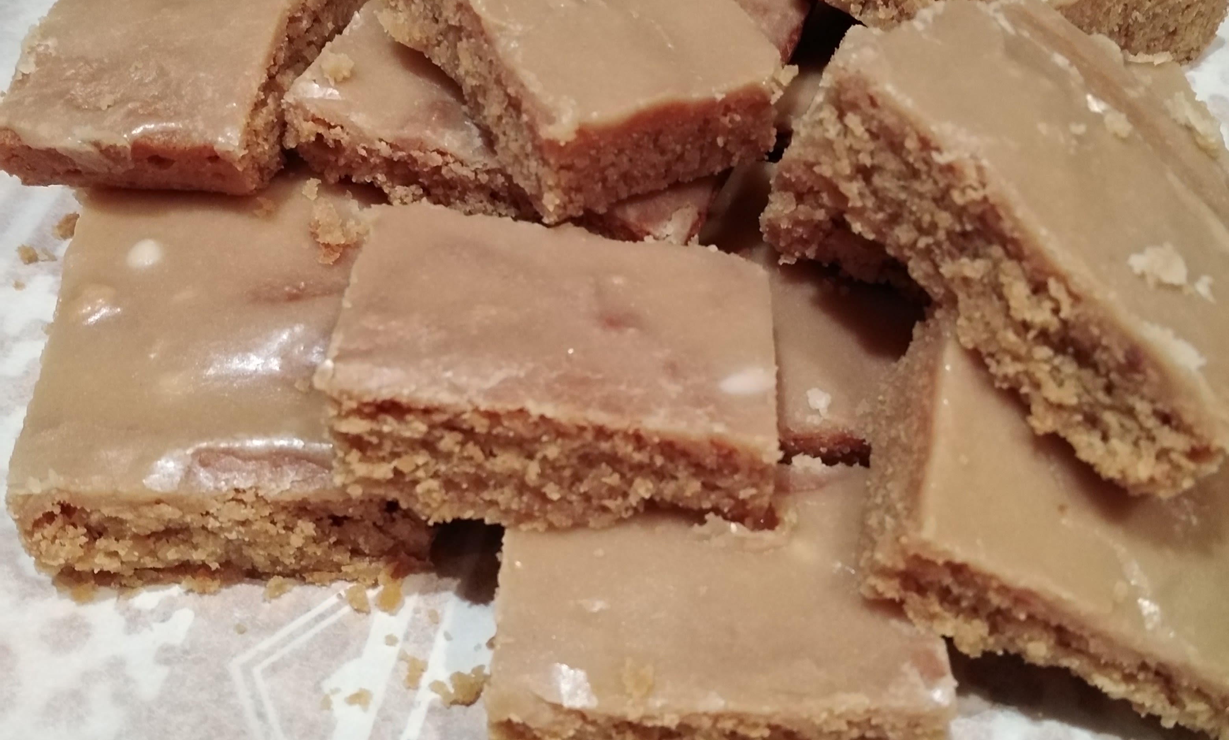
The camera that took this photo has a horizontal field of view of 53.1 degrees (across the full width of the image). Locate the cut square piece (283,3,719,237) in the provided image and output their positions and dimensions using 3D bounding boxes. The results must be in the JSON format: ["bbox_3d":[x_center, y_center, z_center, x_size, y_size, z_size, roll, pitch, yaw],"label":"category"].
[{"bbox_3d":[-0.011,-0.046,0.226,0.078,0.018,0.053,23,57,17],"label":"cut square piece"}]

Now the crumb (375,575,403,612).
[{"bbox_3d":[-0.033,0.033,0.182,0.004,0.003,0.005,-2,52,0],"label":"crumb"}]

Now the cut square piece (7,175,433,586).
[{"bbox_3d":[-0.057,-0.002,0.196,0.055,0.024,0.066,0,53,-7],"label":"cut square piece"}]

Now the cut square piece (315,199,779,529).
[{"bbox_3d":[-0.008,0.001,0.162,0.054,0.022,0.031,7,46,-4],"label":"cut square piece"}]

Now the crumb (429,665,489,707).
[{"bbox_3d":[-0.022,0.043,0.172,0.008,0.006,0.005,-2,52,0],"label":"crumb"}]

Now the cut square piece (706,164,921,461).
[{"bbox_3d":[0.043,-0.005,0.197,0.054,0.023,0.054,1,52,2],"label":"cut square piece"}]

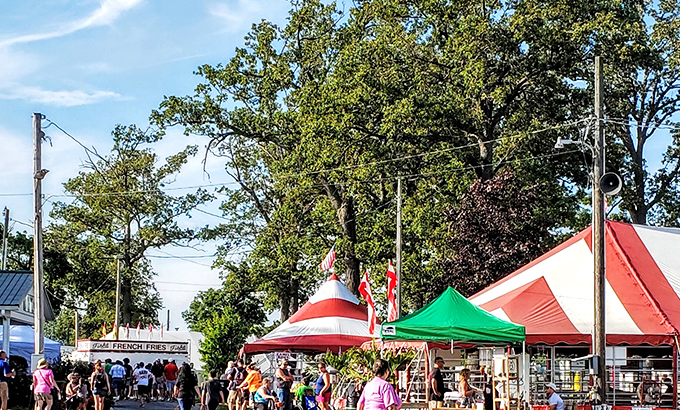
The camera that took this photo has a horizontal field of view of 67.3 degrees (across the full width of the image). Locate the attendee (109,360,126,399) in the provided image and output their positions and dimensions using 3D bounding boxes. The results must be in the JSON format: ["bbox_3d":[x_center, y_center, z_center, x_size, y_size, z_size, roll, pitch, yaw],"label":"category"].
[{"bbox_3d":[-9.759,7.676,22.400,0.600,1.710,0.420,2,-10,-12],"label":"attendee"}]

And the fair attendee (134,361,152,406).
[{"bbox_3d":[-7.541,6.889,19.600,0.600,1.730,0.500,2,-10,-14],"label":"fair attendee"}]

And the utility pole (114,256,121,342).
[{"bbox_3d":[-14.793,7.490,34.000,0.280,8.200,0.280,3,-10,-17],"label":"utility pole"}]

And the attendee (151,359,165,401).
[{"bbox_3d":[-7.862,7.530,22.000,0.560,1.750,0.380,1,-9,-9],"label":"attendee"}]

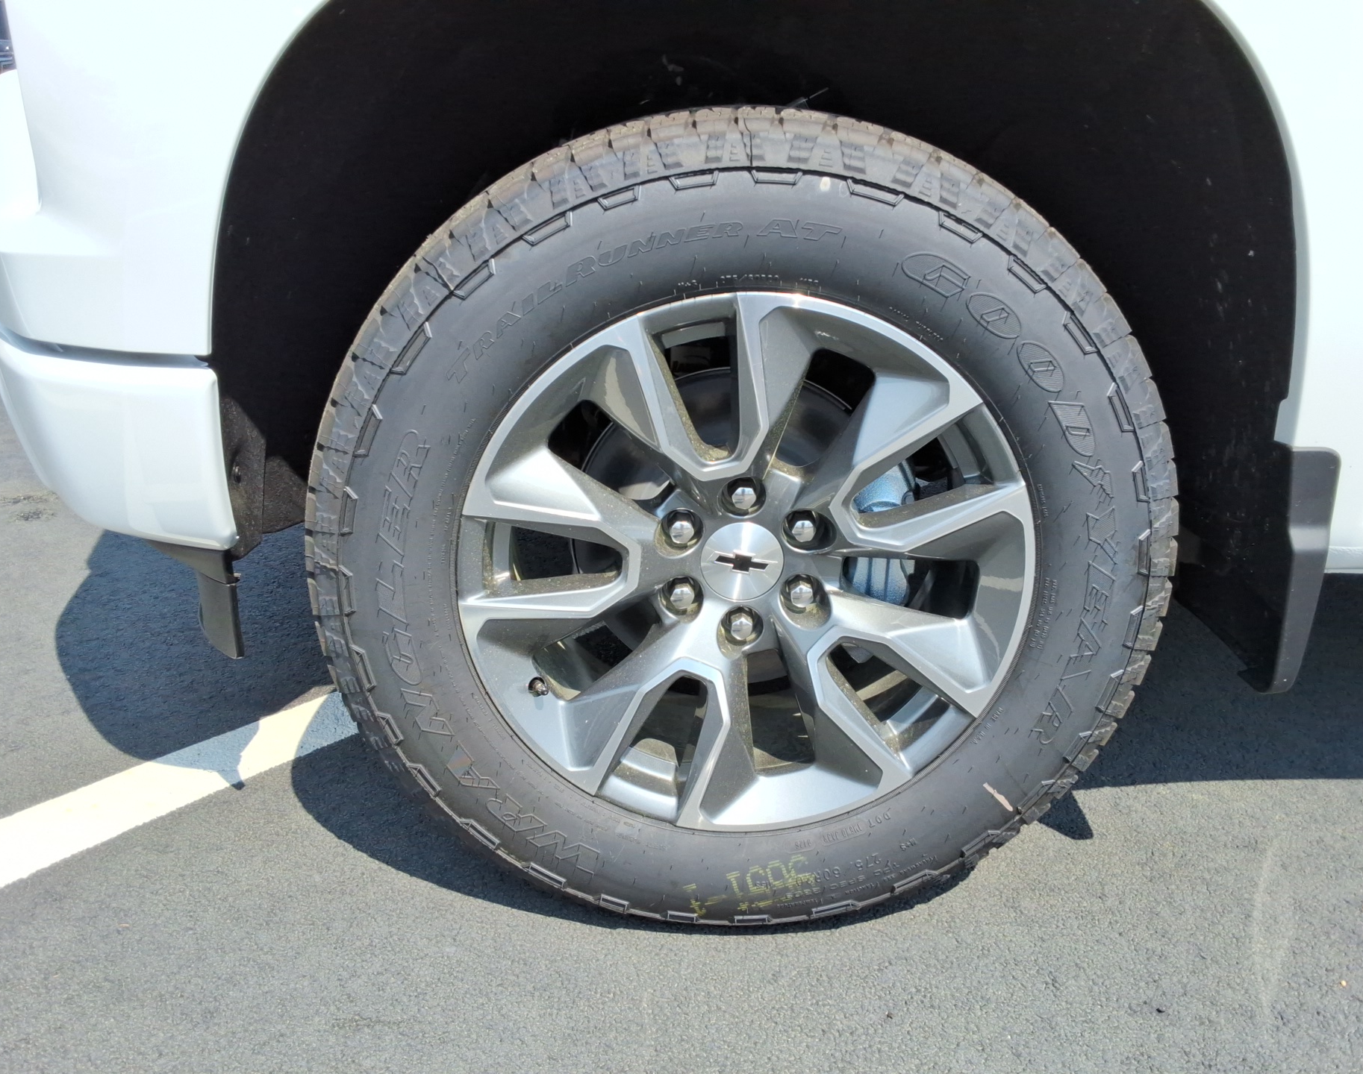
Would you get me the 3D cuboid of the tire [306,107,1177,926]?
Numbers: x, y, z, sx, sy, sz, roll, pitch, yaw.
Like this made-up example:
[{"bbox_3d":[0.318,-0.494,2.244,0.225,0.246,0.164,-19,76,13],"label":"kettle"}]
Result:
[{"bbox_3d":[0.058,0.000,1.189,0.836,0.828,0.278,0,20,-2],"label":"tire"}]

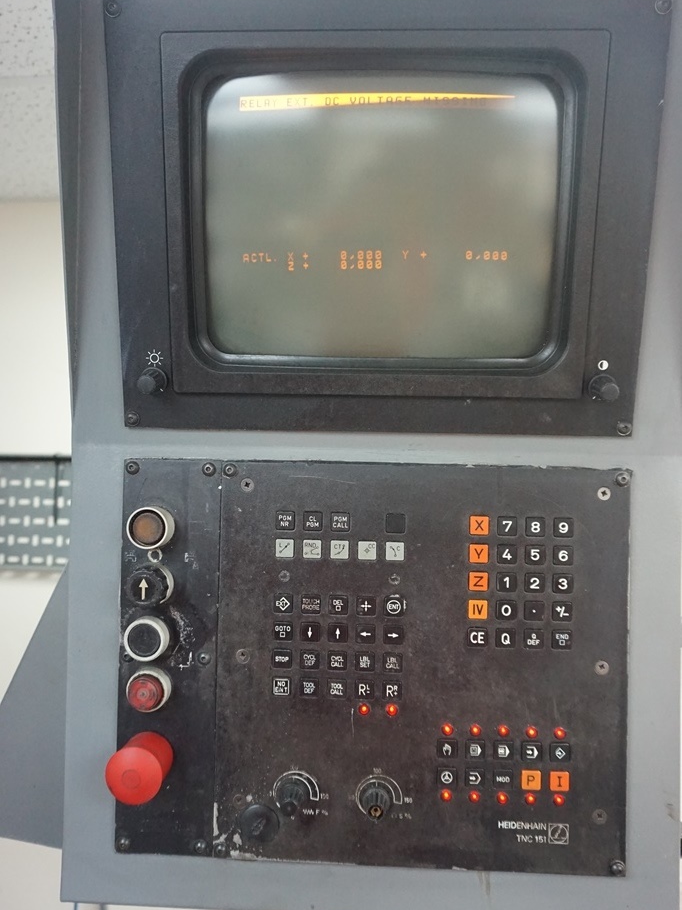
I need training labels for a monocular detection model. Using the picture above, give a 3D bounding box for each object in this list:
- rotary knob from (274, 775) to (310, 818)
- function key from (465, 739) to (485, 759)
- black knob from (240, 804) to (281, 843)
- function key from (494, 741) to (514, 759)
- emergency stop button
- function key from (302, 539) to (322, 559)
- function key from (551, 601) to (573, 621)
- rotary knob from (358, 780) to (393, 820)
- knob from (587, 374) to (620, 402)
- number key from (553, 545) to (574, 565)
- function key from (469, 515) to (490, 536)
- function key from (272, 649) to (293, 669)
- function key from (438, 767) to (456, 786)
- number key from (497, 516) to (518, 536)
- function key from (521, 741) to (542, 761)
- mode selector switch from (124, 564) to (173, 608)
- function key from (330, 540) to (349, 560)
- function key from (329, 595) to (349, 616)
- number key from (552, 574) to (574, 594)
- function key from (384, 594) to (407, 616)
[{"bbox_3d":[-0.036,0.247,0.548,0.024,0.024,0.025,1,-2,2],"label":"rotary knob"},{"bbox_3d":[0.094,0.205,0.535,0.013,0.013,0.005,1,-1,2],"label":"function key"},{"bbox_3d":[-0.057,0.258,0.537,0.026,0.026,0.010,1,-1,2],"label":"black knob"},{"bbox_3d":[0.111,0.202,0.524,0.013,0.013,0.004,1,-2,2],"label":"function key"},{"bbox_3d":[-0.142,0.221,0.543,0.040,0.040,0.043,1,-2,2],"label":"emergency stop button"},{"bbox_3d":[-0.020,0.066,0.537,0.013,0.013,0.006,1,-1,3],"label":"function key"},{"bbox_3d":[0.151,0.107,0.526,0.013,0.013,0.004,1,-2,2],"label":"function key"},{"bbox_3d":[0.025,0.239,0.527,0.021,0.021,0.022,1,-1,2],"label":"rotary knob"},{"bbox_3d":[0.177,-0.043,0.512,0.018,0.018,0.018,1,12,2],"label":"knob"},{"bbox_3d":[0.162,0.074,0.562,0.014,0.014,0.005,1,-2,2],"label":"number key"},{"bbox_3d":[0.096,0.049,0.529,0.013,0.013,0.004,1,-2,2],"label":"function key"},{"bbox_3d":[-0.040,0.141,0.531,0.013,0.013,0.004,1,-2,2],"label":"function key"},{"bbox_3d":[0.074,0.224,0.535,0.013,0.013,0.005,1,-1,2],"label":"function key"},{"bbox_3d":[0.115,0.049,0.529,0.013,0.013,0.004,1,-2,2],"label":"number key"},{"bbox_3d":[0.132,0.206,0.533,0.013,0.013,0.005,1,-1,2],"label":"function key"},{"bbox_3d":[-0.132,0.091,0.531,0.028,0.028,0.024,1,-1,3],"label":"mode selector switch"},{"bbox_3d":[0.000,0.066,0.532,0.013,0.013,0.004,1,-2,2],"label":"function key"},{"bbox_3d":[-0.001,0.104,0.531,0.013,0.013,0.004,1,-2,2],"label":"function key"},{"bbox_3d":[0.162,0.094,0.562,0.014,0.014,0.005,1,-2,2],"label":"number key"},{"bbox_3d":[0.037,0.107,0.539,0.013,0.013,0.005,1,-1,2],"label":"function key"}]

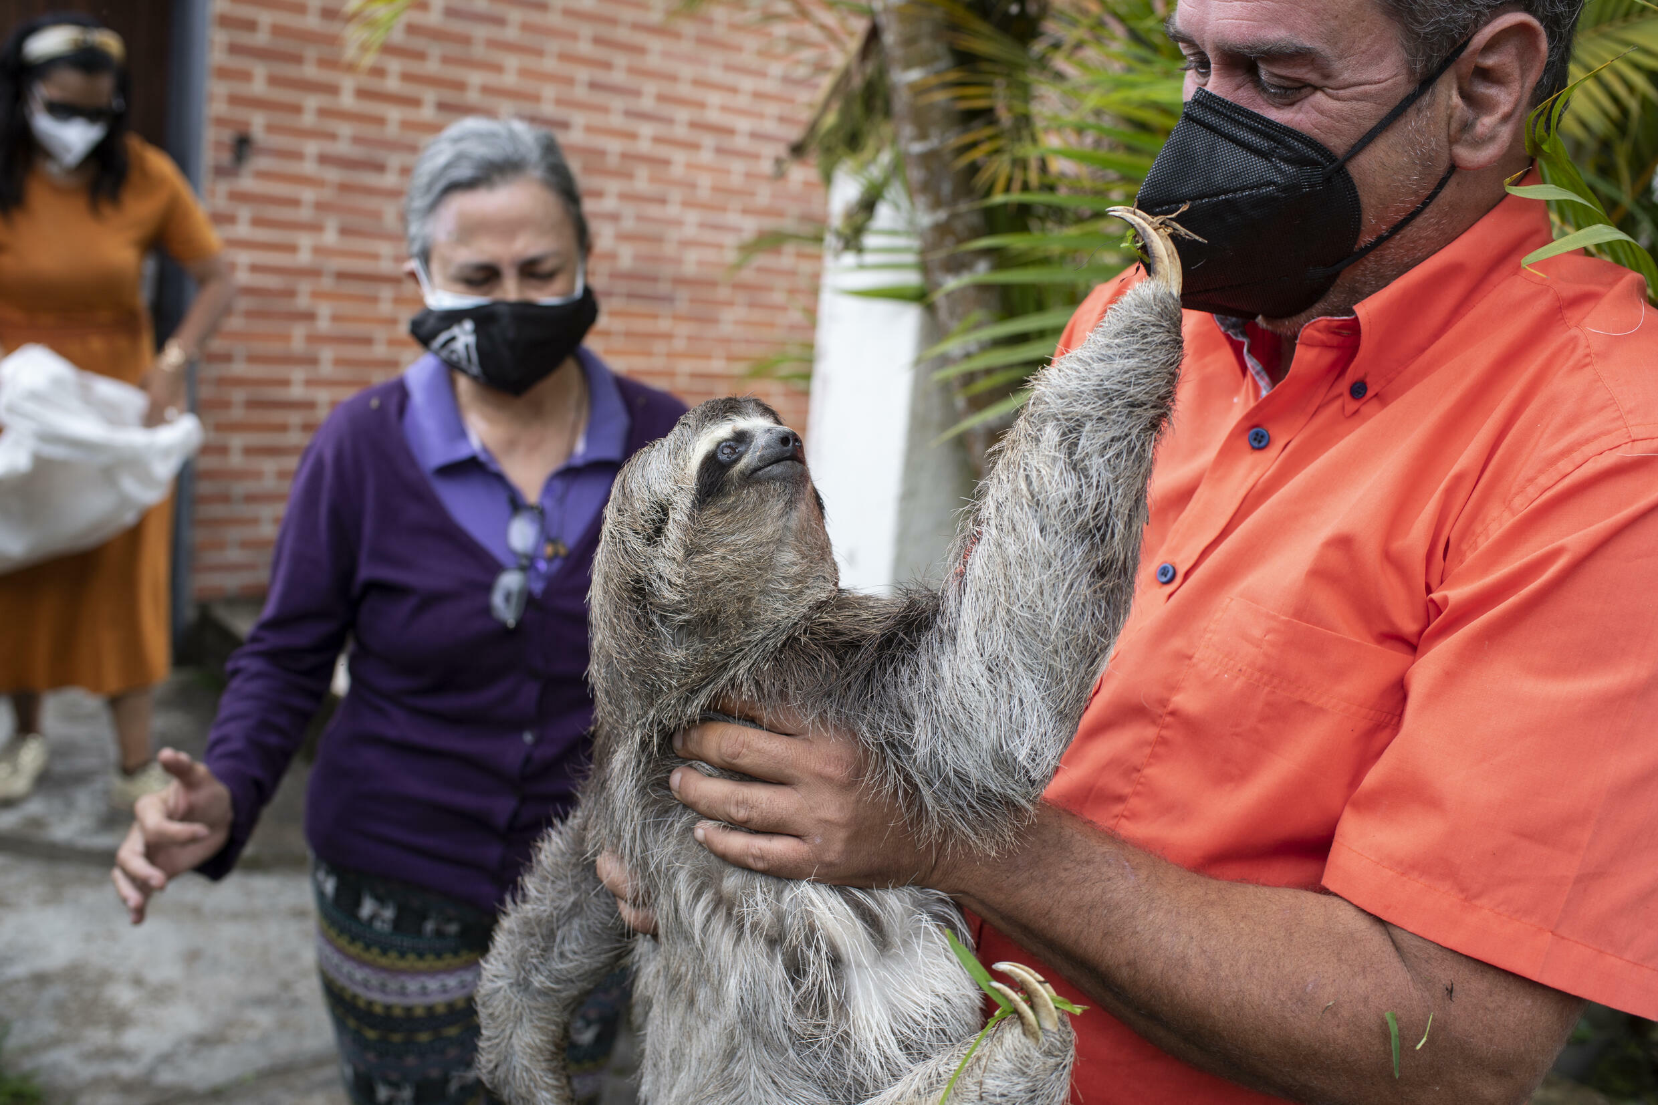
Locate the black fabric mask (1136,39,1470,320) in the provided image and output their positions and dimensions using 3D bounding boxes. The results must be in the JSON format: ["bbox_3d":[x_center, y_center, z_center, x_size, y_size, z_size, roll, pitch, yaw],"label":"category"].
[{"bbox_3d":[0.220,-0.198,0.824,0.148,0.137,0.146,-21,34,-19],"label":"black fabric mask"}]

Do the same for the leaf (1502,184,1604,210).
[{"bbox_3d":[0.363,-0.177,0.801,0.067,0.012,0.012,8,-18,-21],"label":"leaf"}]

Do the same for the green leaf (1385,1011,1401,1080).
[{"bbox_3d":[0.246,0.215,0.701,0.005,0.036,0.004,-11,17,0],"label":"green leaf"}]

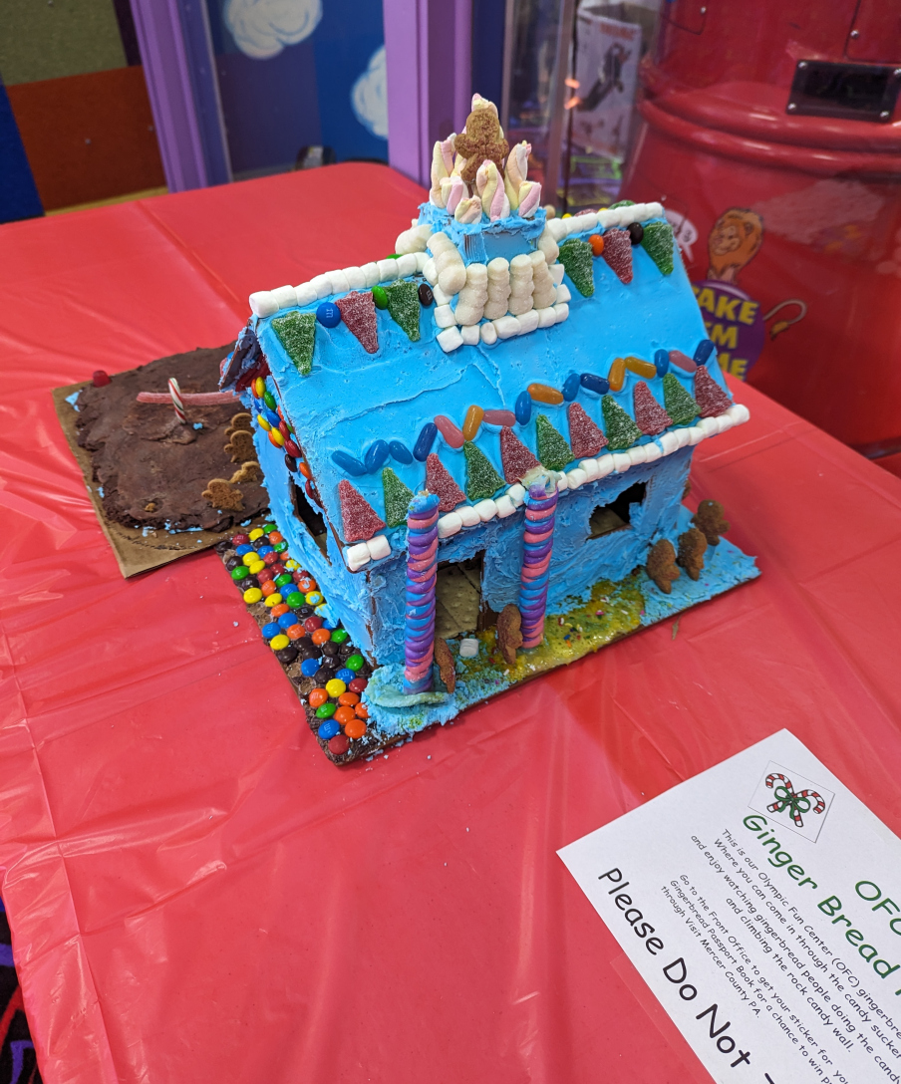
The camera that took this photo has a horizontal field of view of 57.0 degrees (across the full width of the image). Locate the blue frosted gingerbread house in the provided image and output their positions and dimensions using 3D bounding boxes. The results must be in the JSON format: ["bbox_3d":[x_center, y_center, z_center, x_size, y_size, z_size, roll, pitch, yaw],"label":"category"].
[{"bbox_3d":[0.019,-0.123,0.590,0.377,0.340,0.294,-20,45,-23],"label":"blue frosted gingerbread house"}]

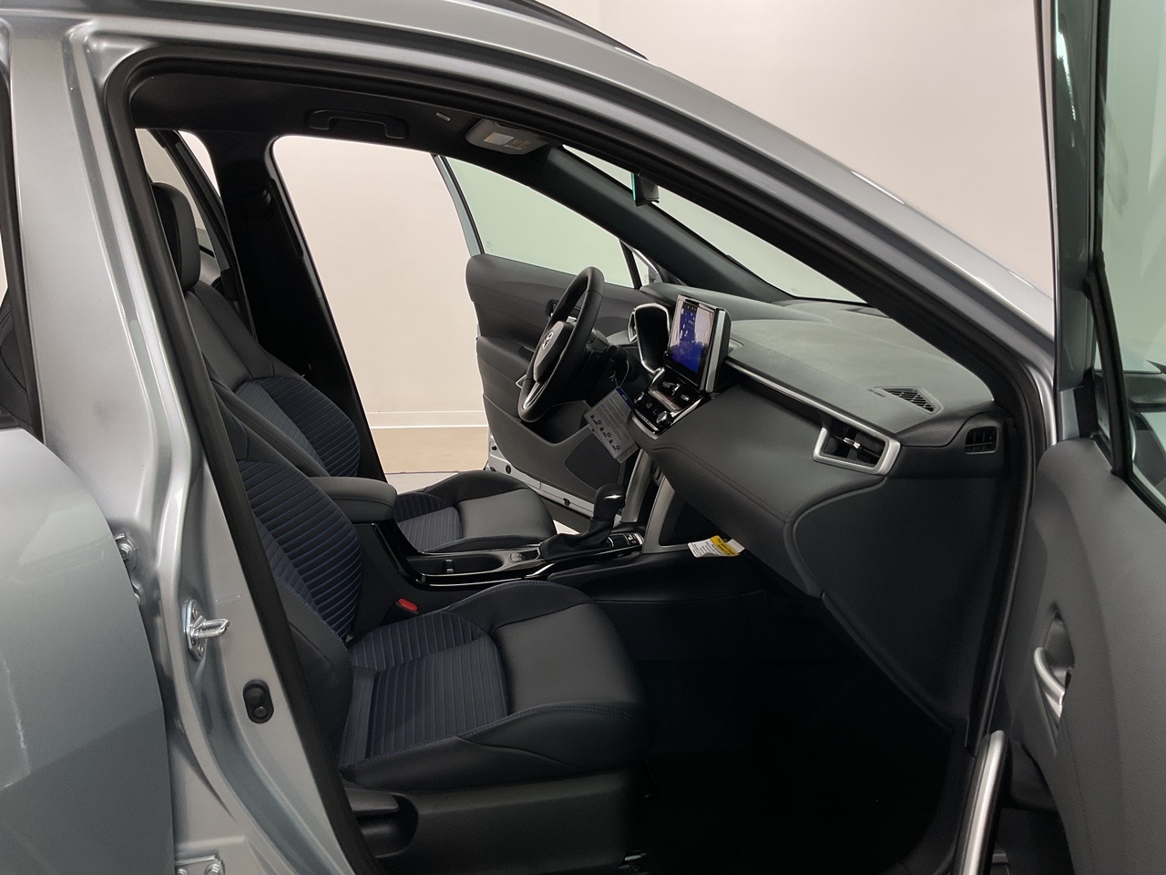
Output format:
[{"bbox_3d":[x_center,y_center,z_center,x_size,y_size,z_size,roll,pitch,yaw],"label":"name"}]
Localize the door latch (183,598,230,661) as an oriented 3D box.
[{"bbox_3d":[-0.379,0.194,0.989,0.042,0.062,0.042,1,14,2],"label":"door latch"}]

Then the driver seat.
[{"bbox_3d":[-0.505,-0.080,2.111,0.880,0.910,0.540,-2,14,-9],"label":"driver seat"}]

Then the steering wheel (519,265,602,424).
[{"bbox_3d":[-0.036,-0.198,2.160,0.100,0.370,0.370,24,8,-14],"label":"steering wheel"}]

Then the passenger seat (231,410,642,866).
[{"bbox_3d":[-0.354,0.112,1.432,0.870,0.960,0.540,-2,14,-9],"label":"passenger seat"}]

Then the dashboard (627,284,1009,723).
[{"bbox_3d":[0.402,-0.023,1.902,0.570,0.470,1.420,-2,14,-9],"label":"dashboard"}]

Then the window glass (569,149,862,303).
[{"bbox_3d":[0.375,-0.396,1.807,0.860,0.120,1.380,27,8,-15],"label":"window glass"}]

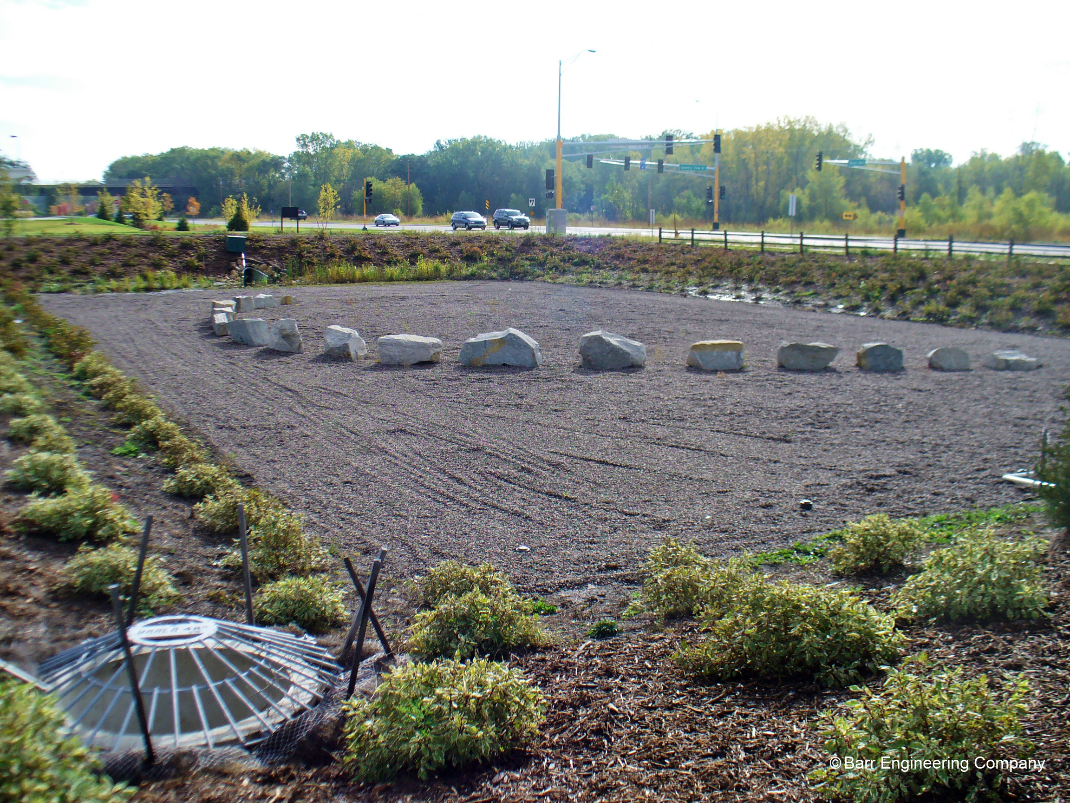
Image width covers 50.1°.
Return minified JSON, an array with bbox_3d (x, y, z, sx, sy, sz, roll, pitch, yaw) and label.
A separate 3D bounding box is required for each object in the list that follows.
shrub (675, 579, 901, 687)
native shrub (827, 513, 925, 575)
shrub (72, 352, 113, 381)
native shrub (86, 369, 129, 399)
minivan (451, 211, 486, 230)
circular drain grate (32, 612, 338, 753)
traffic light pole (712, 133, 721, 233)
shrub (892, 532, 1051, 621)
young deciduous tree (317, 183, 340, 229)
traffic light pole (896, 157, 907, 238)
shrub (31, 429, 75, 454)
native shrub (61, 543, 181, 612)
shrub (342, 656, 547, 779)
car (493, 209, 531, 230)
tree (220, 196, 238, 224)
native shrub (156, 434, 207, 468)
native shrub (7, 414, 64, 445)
[{"bbox_3d":[1.400,1.232,6.370,1.234,0.468,0.839,2,10,13],"label":"shrub"},{"bbox_3d":[2.833,1.184,9.500,0.810,0.490,0.780,0,9,0],"label":"native shrub"},{"bbox_3d":[-7.183,-0.595,18.556,0.633,0.427,0.602,-3,10,-21],"label":"shrub"},{"bbox_3d":[-6.355,-0.255,17.000,0.660,0.440,0.660,0,9,0],"label":"native shrub"},{"bbox_3d":[-6.043,-16.419,104.000,1.860,1.730,4.930,-4,10,-26],"label":"minivan"},{"bbox_3d":[-1.840,1.340,5.980,1.600,0.290,1.600,2,9,0],"label":"circular drain grate"},{"bbox_3d":[16.374,-19.912,103.000,0.580,8.950,0.580,0,9,0],"label":"traffic light pole"},{"bbox_3d":[2.908,1.166,7.650,1.040,0.560,0.980,0,9,0],"label":"shrub"},{"bbox_3d":[-16.428,-15.577,91.000,1.750,3.650,1.700,0,9,0],"label":"young deciduous tree"},{"bbox_3d":[26.952,-14.968,84.000,0.620,6.000,0.620,3,10,17],"label":"traffic light pole"},{"bbox_3d":[-4.844,0.394,11.474,0.480,0.300,0.450,-4,10,-23],"label":"shrub"},{"bbox_3d":[-2.551,1.085,7.050,0.740,0.420,0.720,0,9,0],"label":"native shrub"},{"bbox_3d":[-0.408,1.417,5.100,0.910,0.440,0.860,0,9,0],"label":"shrub"},{"bbox_3d":[-2.089,-16.056,101.000,1.840,1.770,4.600,-4,10,-23],"label":"car"},{"bbox_3d":[-32.101,-19.953,120.000,1.880,3.350,1.850,0,9,0],"label":"tree"},{"bbox_3d":[-3.795,0.512,12.274,0.524,0.335,0.497,-3,10,-17],"label":"native shrub"},{"bbox_3d":[-5.288,0.268,12.108,0.553,0.296,0.497,-4,10,-24],"label":"native shrub"}]

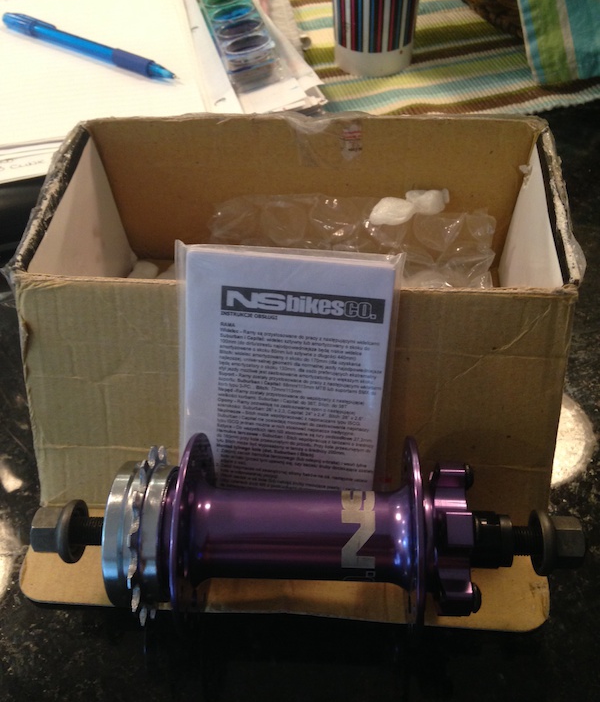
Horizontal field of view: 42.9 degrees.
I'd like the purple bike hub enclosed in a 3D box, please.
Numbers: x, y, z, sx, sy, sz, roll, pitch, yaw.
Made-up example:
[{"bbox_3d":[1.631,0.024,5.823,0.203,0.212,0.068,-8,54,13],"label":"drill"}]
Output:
[{"bbox_3d":[0.001,0.063,0.260,0.185,0.069,0.069,1,47,3],"label":"purple bike hub"}]

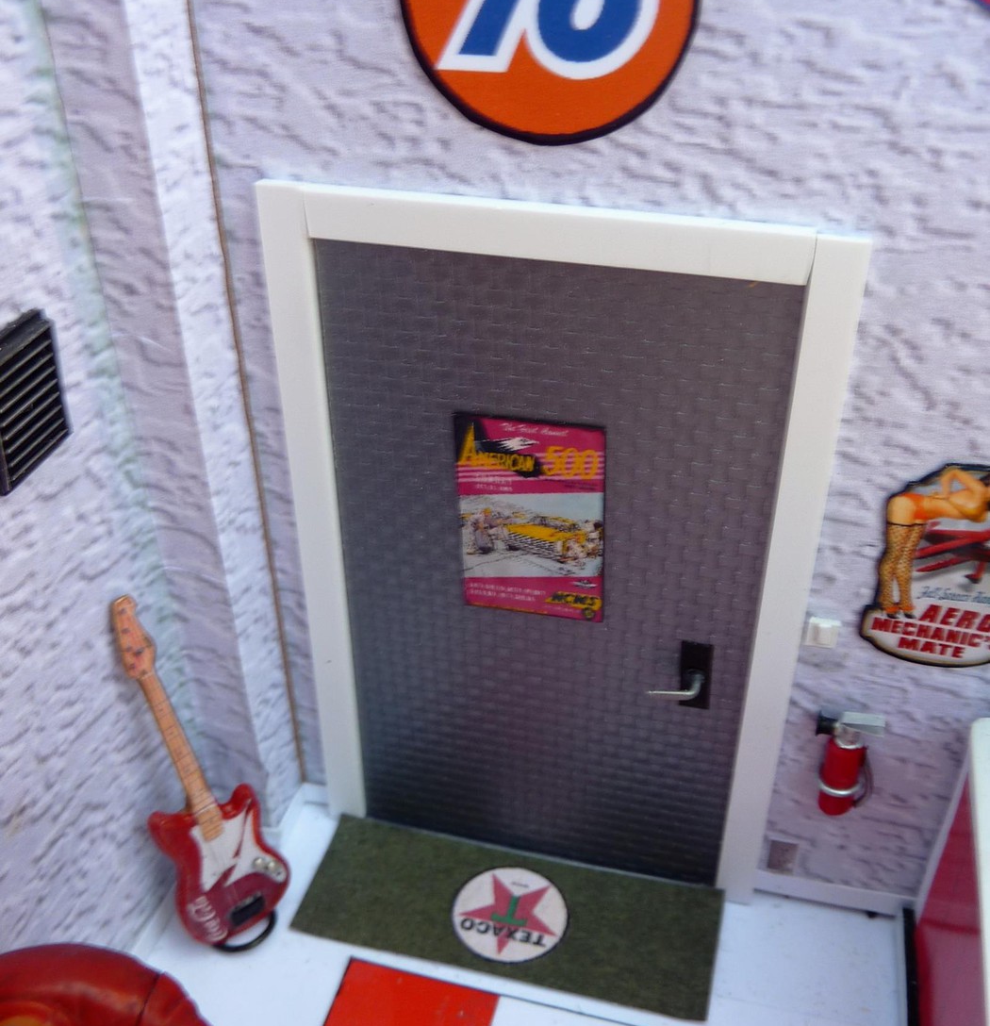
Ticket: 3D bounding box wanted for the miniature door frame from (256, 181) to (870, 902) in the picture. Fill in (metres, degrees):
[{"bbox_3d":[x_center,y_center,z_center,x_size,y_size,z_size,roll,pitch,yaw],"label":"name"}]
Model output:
[{"bbox_3d":[0.006,0.011,0.150,0.069,0.105,0.003,8,34,13],"label":"miniature door frame"}]

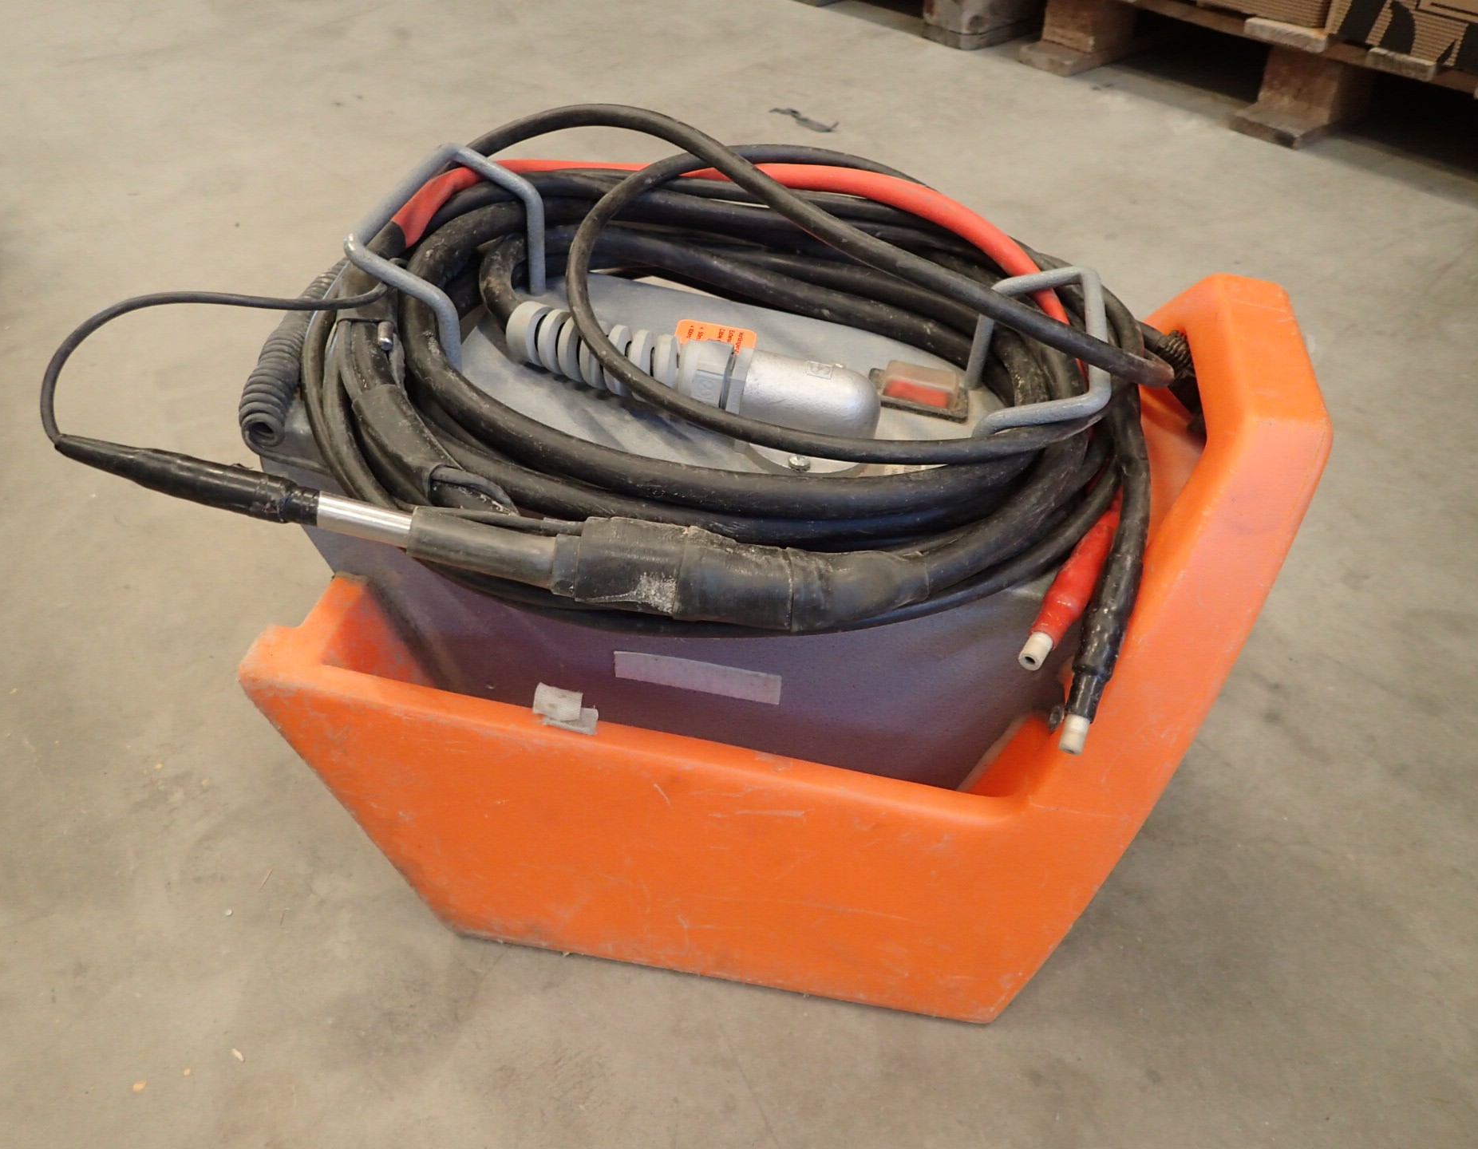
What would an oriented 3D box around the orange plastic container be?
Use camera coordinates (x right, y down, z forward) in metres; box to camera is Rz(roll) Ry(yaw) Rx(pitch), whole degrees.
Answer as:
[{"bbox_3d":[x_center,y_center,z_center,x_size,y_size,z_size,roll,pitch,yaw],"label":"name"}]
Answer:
[{"bbox_3d":[0.020,0.001,0.614,0.441,0.350,0.316,8,42,7],"label":"orange plastic container"}]

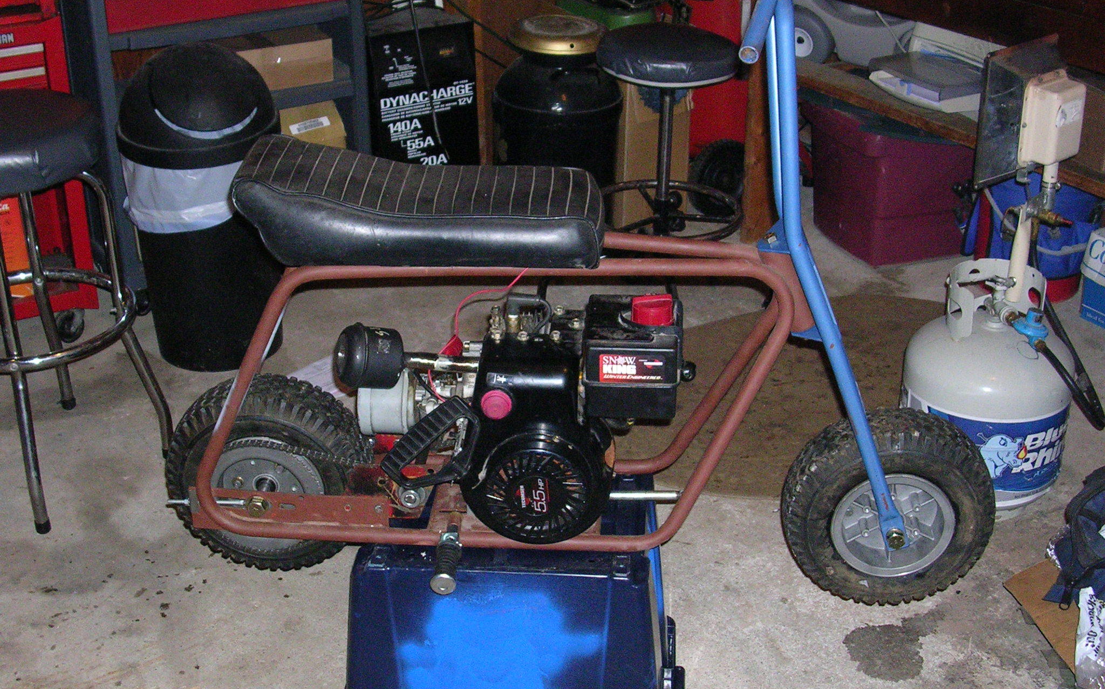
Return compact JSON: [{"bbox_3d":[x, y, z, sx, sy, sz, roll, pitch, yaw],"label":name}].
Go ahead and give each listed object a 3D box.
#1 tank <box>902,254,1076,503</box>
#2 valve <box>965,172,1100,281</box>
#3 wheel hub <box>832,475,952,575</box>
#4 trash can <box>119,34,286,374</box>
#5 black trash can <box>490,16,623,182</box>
[{"bbox_3d":[0.820,0.082,2.787,0.312,0.458,0.312,-15,29,-28],"label":"tank"},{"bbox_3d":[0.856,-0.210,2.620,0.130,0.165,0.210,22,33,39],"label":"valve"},{"bbox_3d":[0.496,0.247,2.167,0.182,0.182,0.090,1,25,4],"label":"wheel hub"},{"bbox_3d":[-0.800,-0.329,3.394,0.365,0.728,0.365,-1,25,0],"label":"trash can"},{"bbox_3d":[0.018,-0.523,3.880,0.335,0.650,0.335,-1,25,0],"label":"black trash can"}]

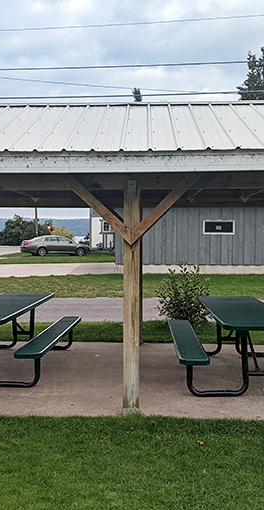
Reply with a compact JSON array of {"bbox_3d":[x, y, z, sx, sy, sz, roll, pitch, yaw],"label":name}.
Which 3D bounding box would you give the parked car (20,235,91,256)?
[{"bbox_3d":[-5.625,-0.693,39.100,5.010,1.480,1.850,-1,2,-24],"label":"parked car"}]

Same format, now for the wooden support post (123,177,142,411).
[{"bbox_3d":[0.002,0.391,4.816,0.140,2.137,0.140,0,2,2],"label":"wooden support post"}]

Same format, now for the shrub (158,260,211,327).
[{"bbox_3d":[0.875,0.686,9.100,0.900,1.150,0.900,0,2,2],"label":"shrub"}]

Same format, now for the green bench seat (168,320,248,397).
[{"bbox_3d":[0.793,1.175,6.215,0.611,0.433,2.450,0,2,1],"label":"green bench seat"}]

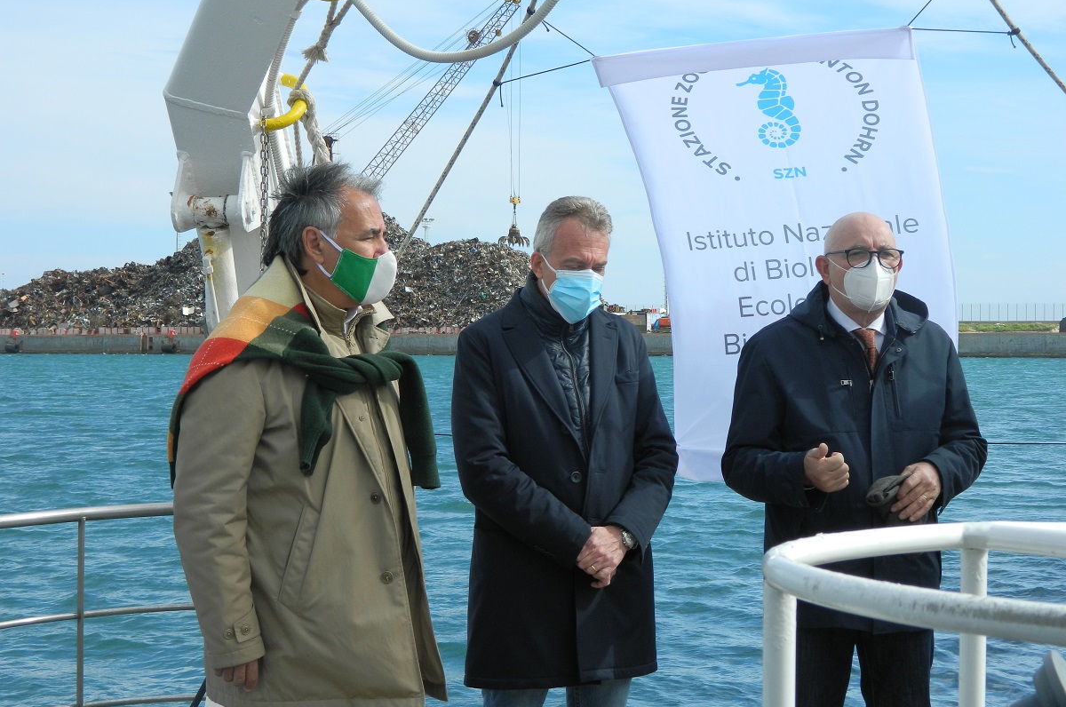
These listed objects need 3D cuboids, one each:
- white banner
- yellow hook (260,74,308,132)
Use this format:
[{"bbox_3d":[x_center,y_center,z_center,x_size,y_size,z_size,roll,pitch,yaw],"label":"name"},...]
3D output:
[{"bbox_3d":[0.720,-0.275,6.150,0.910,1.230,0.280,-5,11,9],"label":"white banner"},{"bbox_3d":[-0.664,-0.664,5.700,0.140,0.155,0.090,0,1,18],"label":"yellow hook"}]

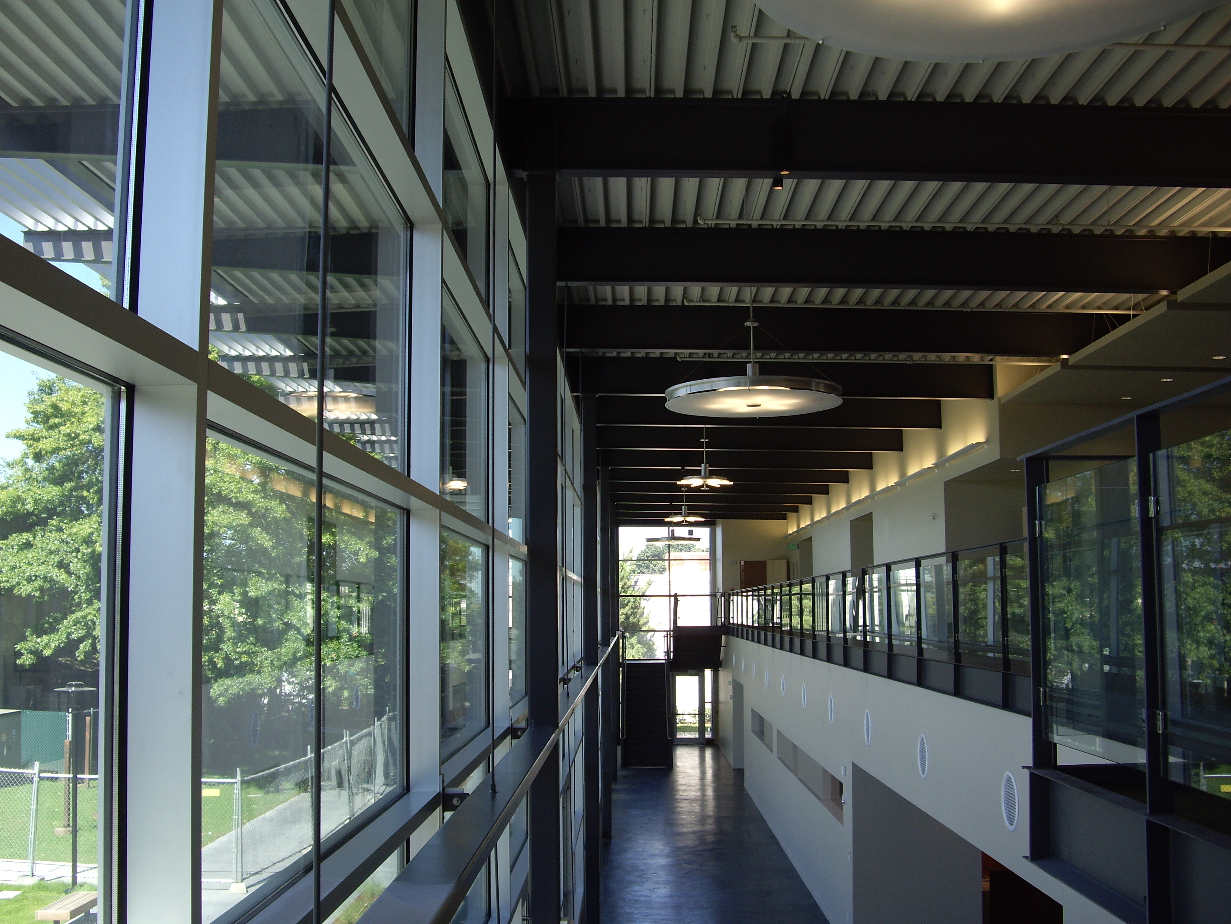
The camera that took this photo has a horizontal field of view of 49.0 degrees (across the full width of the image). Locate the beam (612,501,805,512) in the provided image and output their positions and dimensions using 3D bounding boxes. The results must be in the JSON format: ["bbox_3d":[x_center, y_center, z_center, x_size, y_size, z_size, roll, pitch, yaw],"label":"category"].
[{"bbox_3d":[2.764,1.286,41.764,5.813,0.528,0.185,1,-6,1],"label":"beam"}]

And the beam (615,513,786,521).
[{"bbox_3d":[2.815,1.640,45.004,5.813,0.528,0.185,1,-6,1],"label":"beam"}]

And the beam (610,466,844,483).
[{"bbox_3d":[2.611,0.227,32.043,5.813,0.528,0.185,1,-6,1],"label":"beam"}]

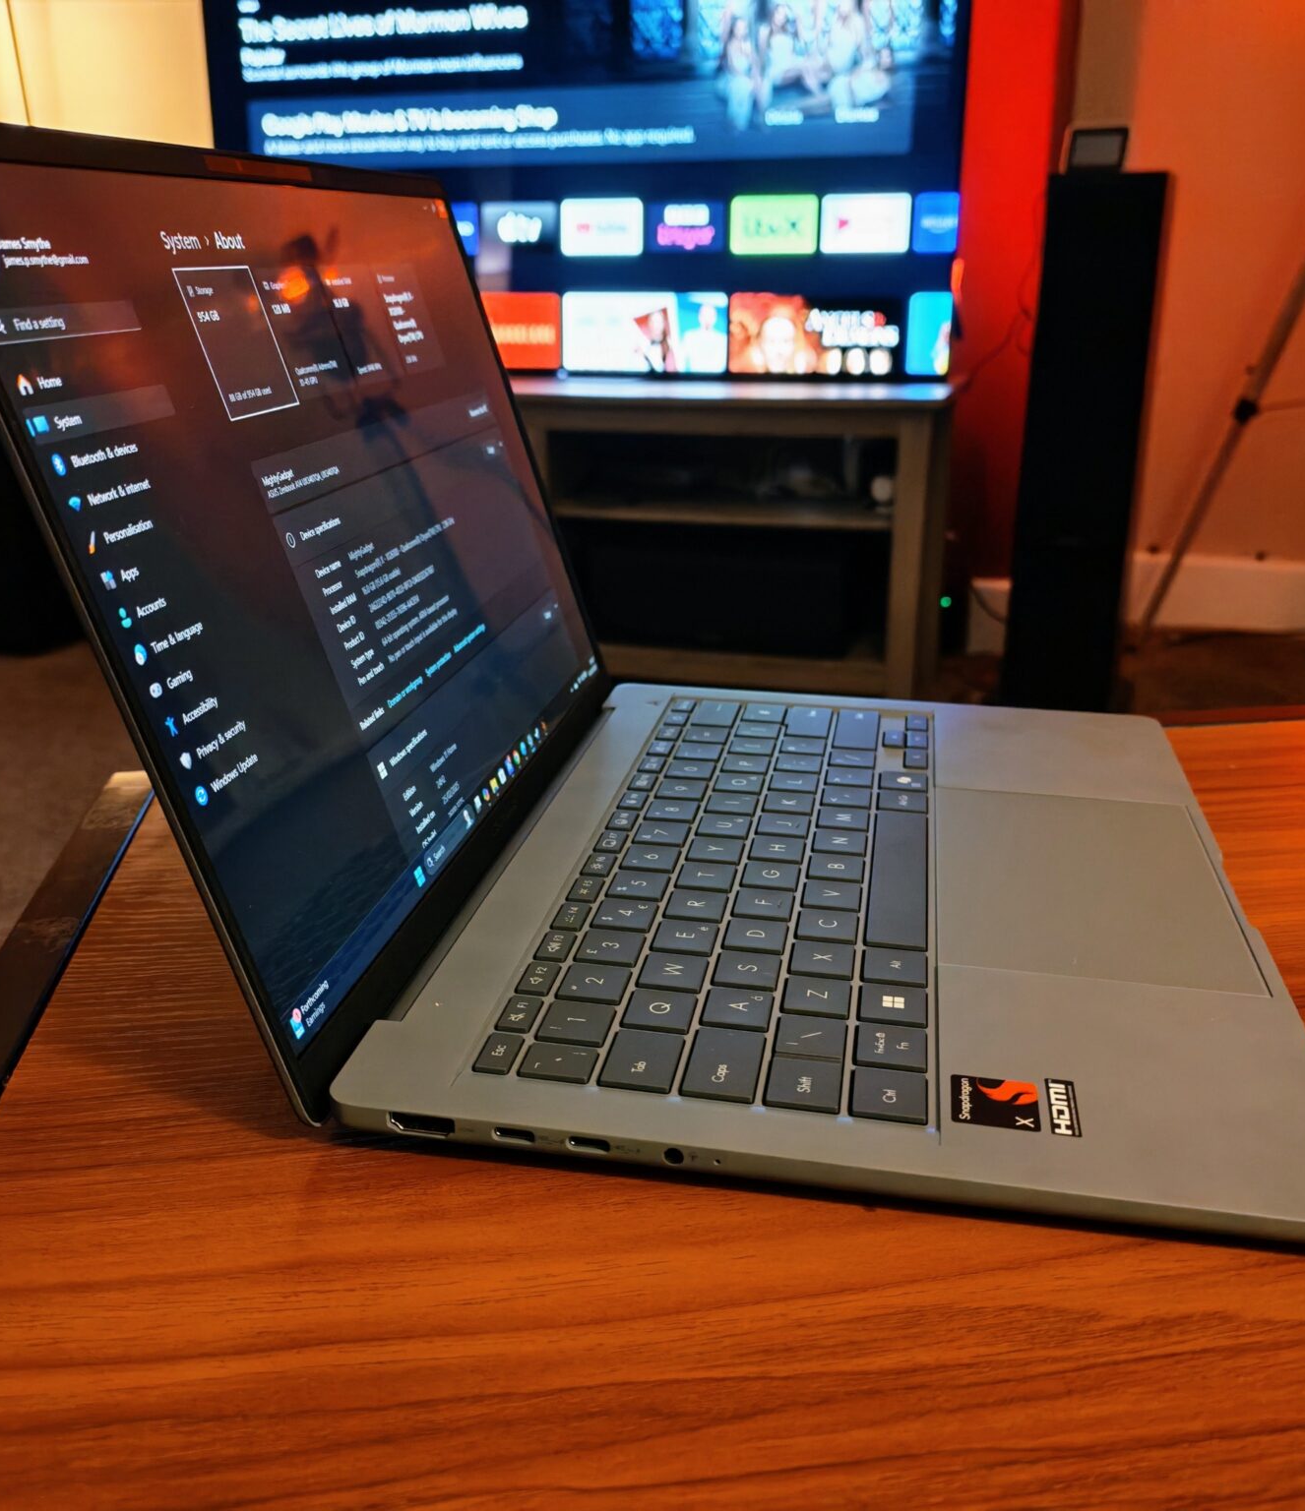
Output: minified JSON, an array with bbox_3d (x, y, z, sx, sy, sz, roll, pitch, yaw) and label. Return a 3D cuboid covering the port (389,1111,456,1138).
[{"bbox_3d":[-0.048,0.077,0.298,0.015,0.005,0.009,4,21,10],"label":"port"}]

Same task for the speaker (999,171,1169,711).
[{"bbox_3d":[0.697,-0.490,2.268,0.178,0.840,0.270,5,21,15],"label":"speaker"}]

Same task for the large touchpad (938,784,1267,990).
[{"bbox_3d":[0.123,0.036,0.407,0.080,0.003,0.125,4,21,10],"label":"large touchpad"}]

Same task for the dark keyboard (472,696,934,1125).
[{"bbox_3d":[0.034,0.028,0.427,0.102,0.004,0.274,4,21,10],"label":"dark keyboard"}]

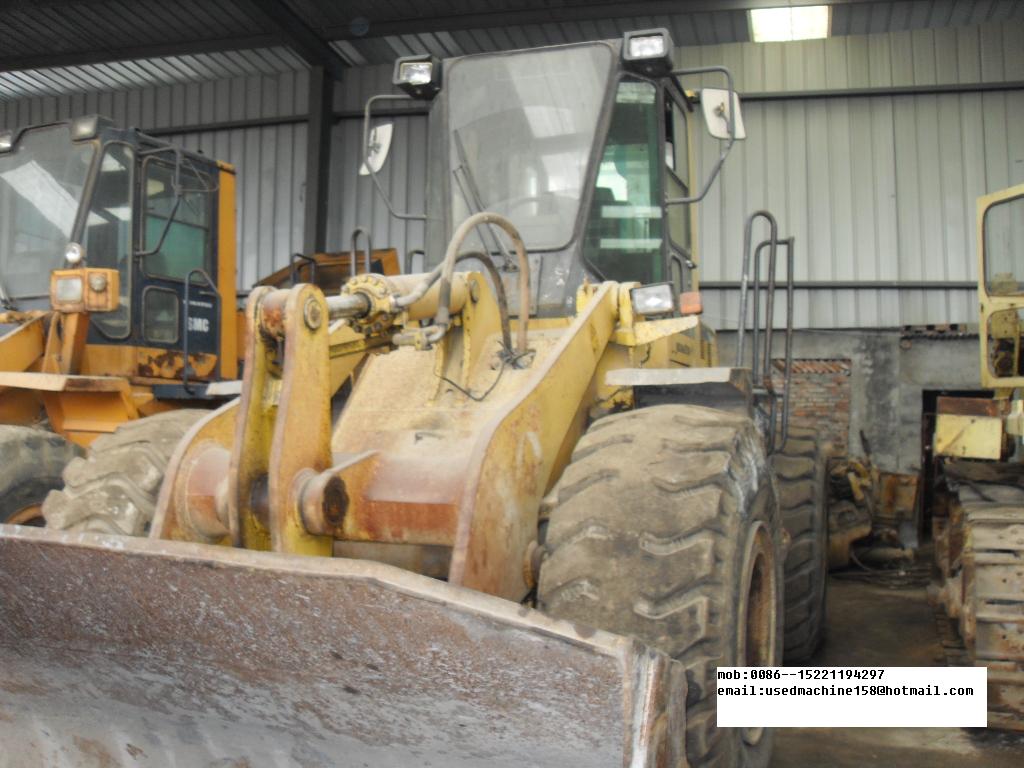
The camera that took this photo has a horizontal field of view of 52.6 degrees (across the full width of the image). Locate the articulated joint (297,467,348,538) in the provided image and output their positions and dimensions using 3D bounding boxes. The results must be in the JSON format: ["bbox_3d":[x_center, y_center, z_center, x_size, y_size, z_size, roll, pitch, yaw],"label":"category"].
[{"bbox_3d":[-0.591,0.369,3.228,0.115,0.195,0.190,-1,-3,20],"label":"articulated joint"}]

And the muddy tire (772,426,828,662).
[{"bbox_3d":[1.732,1.021,6.690,0.585,1.570,1.590,-1,-3,20],"label":"muddy tire"}]

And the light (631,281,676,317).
[{"bbox_3d":[0.597,-0.345,4.292,0.185,0.135,0.120,-1,-3,20],"label":"light"}]

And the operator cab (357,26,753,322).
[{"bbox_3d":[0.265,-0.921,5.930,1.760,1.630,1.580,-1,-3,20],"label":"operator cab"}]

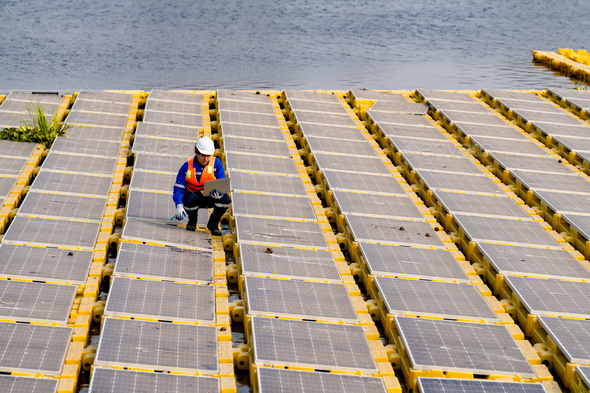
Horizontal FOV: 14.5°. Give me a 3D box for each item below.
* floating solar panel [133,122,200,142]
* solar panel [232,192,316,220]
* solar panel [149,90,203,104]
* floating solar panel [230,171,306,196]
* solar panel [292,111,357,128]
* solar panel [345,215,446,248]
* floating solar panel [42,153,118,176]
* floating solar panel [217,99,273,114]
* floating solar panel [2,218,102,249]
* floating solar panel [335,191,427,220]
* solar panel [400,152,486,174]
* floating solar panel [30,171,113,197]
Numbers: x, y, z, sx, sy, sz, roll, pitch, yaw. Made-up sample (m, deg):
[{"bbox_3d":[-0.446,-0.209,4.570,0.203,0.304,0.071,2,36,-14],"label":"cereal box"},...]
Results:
[{"bbox_3d":[-2.048,-1.021,37.437,0.992,0.042,1.956,5,7,-3],"label":"floating solar panel"},{"bbox_3d":[-0.272,0.137,28.536,0.993,0.040,1.963,5,7,-3],"label":"solar panel"},{"bbox_3d":[-2.248,-1.876,44.085,0.992,0.042,1.956,5,7,-3],"label":"solar panel"},{"bbox_3d":[-0.381,-0.160,30.816,0.992,0.042,1.956,5,7,-3],"label":"floating solar panel"},{"bbox_3d":[0.502,-1.310,39.734,0.992,0.042,1.956,5,7,-3],"label":"solar panel"},{"bbox_3d":[1.119,0.403,26.449,0.993,0.040,1.963,5,7,-3],"label":"solar panel"},{"bbox_3d":[-3.017,-0.436,32.737,0.992,0.040,1.956,5,7,-3],"label":"floating solar panel"},{"bbox_3d":[-0.866,-1.588,41.803,0.993,0.040,1.963,5,7,-3],"label":"floating solar panel"},{"bbox_3d":[-2.730,0.412,26.296,0.992,0.042,1.956,5,7,-3],"label":"floating solar panel"},{"bbox_3d":[1.012,0.124,28.533,0.992,0.040,1.956,5,7,-3],"label":"floating solar panel"},{"bbox_3d":[2.099,-0.453,33.123,0.992,0.042,1.956,5,7,-3],"label":"solar panel"},{"bbox_3d":[-2.932,-0.147,30.731,0.993,0.040,1.963,5,7,-3],"label":"floating solar panel"}]

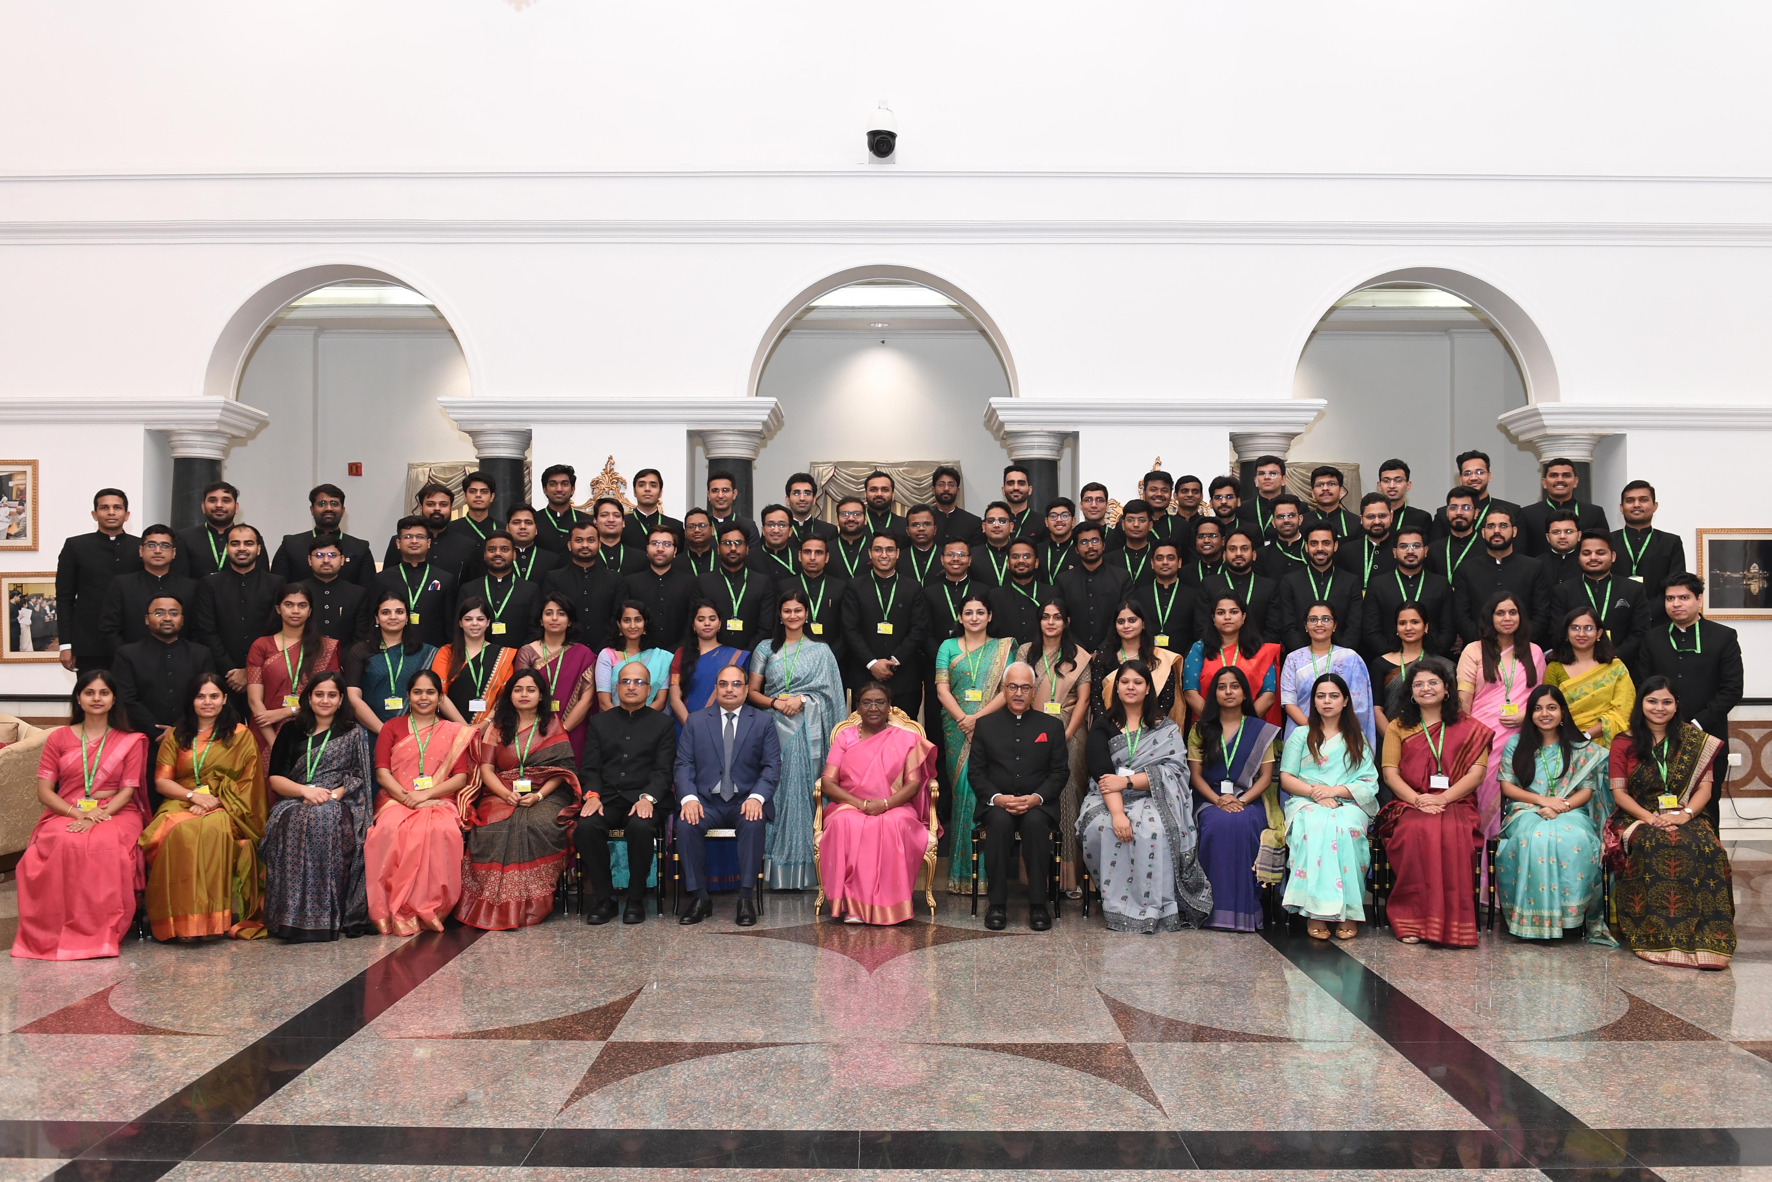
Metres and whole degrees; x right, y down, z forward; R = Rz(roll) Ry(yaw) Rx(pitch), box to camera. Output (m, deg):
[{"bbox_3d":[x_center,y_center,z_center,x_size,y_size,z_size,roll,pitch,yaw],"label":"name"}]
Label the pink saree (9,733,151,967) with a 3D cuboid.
[{"bbox_3d":[-3.601,1.101,6.222,0.570,0.970,0.700,1,-2,-18],"label":"pink saree"}]

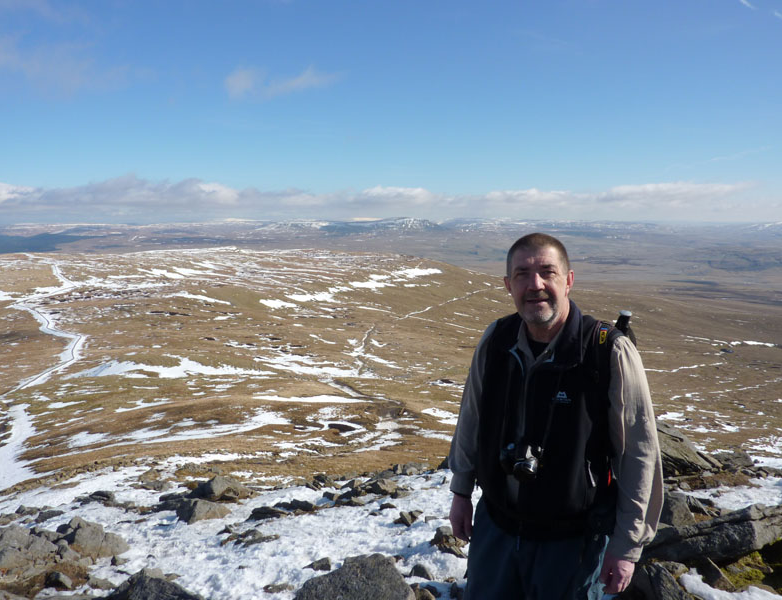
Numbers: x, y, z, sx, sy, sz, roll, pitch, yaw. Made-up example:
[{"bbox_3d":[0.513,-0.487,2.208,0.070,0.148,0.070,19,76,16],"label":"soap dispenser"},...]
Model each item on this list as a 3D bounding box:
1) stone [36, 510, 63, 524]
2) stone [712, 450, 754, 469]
[{"bbox_3d":[-2.719,1.732,4.600,0.213,0.083,0.141,-5,10,-32],"label":"stone"},{"bbox_3d":[3.260,1.528,5.500,0.369,0.147,0.238,5,10,32],"label":"stone"}]

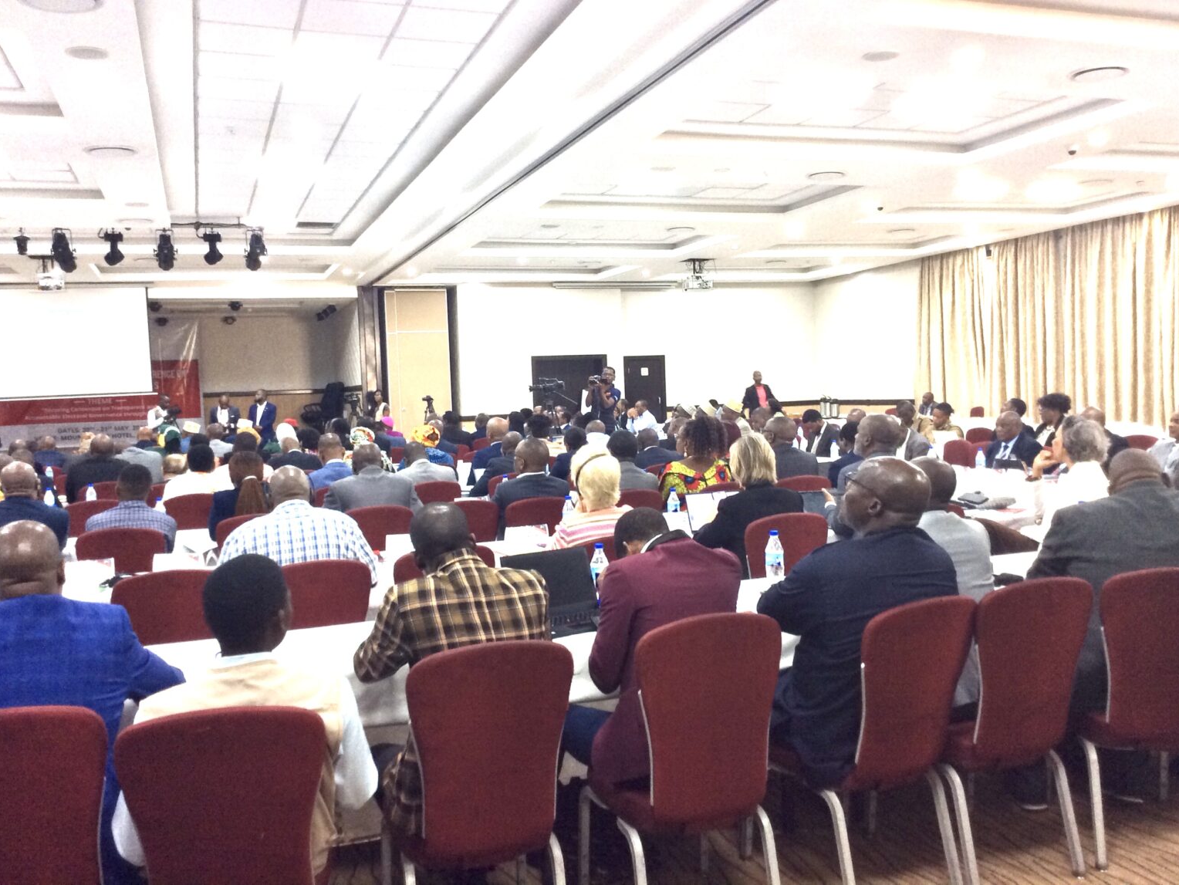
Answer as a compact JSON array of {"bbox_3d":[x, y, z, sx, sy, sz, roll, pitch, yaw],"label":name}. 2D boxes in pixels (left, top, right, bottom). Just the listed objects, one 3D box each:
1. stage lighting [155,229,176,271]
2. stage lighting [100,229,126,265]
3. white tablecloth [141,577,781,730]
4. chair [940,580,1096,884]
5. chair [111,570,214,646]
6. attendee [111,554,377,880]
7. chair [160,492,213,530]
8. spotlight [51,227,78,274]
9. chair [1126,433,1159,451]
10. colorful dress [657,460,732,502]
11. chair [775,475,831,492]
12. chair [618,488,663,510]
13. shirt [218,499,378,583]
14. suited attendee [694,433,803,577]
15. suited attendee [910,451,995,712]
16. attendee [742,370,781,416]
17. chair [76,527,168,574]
[{"bbox_3d":[-5.061,-2.296,13.041,0.270,0.520,0.380,-3,3,-20],"label":"stage lighting"},{"bbox_3d":[-4.979,-2.036,11.400,0.270,0.400,0.300,-3,3,-20],"label":"stage lighting"},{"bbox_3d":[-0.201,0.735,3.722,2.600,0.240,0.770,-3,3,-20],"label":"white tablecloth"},{"bbox_3d":[1.278,0.873,3.543,0.460,0.910,0.600,-3,3,-20],"label":"chair"},{"bbox_3d":[-1.657,0.937,4.419,0.445,0.910,0.570,-3,3,-20],"label":"chair"},{"bbox_3d":[-0.854,0.874,2.763,0.600,1.220,0.760,-3,3,-17],"label":"attendee"},{"bbox_3d":[-3.021,0.835,8.396,0.460,0.930,0.570,-3,3,-20],"label":"chair"},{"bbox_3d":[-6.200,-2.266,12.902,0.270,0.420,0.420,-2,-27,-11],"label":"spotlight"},{"bbox_3d":[5.063,0.396,10.477,0.570,0.910,0.445,-3,3,-20],"label":"chair"},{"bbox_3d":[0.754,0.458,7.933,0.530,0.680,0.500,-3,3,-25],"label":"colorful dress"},{"bbox_3d":[1.414,0.681,7.793,0.450,0.910,0.580,-3,3,-20],"label":"chair"},{"bbox_3d":[0.177,0.744,7.063,0.445,0.910,0.570,-3,3,-20],"label":"chair"},{"bbox_3d":[-1.259,0.585,4.789,0.650,0.690,0.460,-3,3,-20],"label":"shirt"},{"bbox_3d":[0.859,0.615,6.042,0.560,1.330,0.800,-3,3,-30],"label":"suited attendee"},{"bbox_3d":[1.154,0.685,3.901,0.520,1.290,0.800,-3,3,-20],"label":"suited attendee"},{"bbox_3d":[2.924,-0.337,18.641,0.620,1.786,0.420,-3,3,-16],"label":"attendee"},{"bbox_3d":[-2.512,0.898,5.982,0.445,0.910,0.570,-3,3,-20],"label":"chair"}]

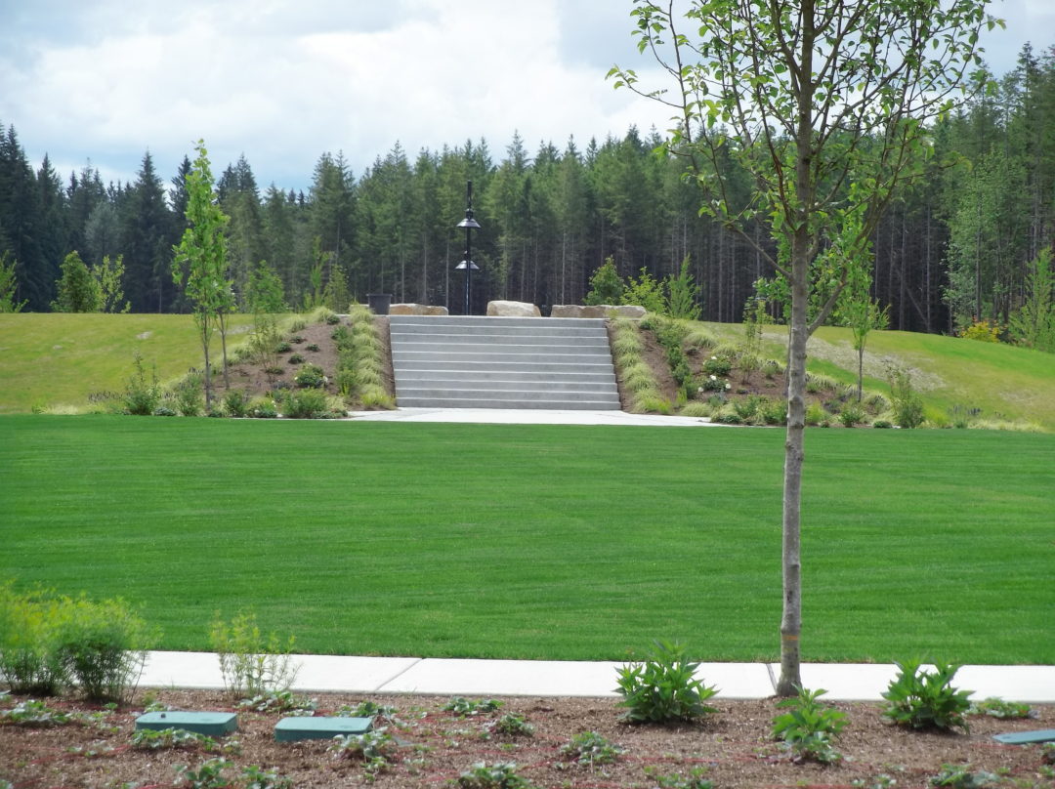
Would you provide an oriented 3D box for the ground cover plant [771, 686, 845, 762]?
[{"bbox_3d":[1.061,1.234,15.300,0.285,0.265,0.280,1,1,4],"label":"ground cover plant"}]

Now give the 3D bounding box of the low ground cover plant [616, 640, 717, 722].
[{"bbox_3d":[0.572,1.169,16.650,0.410,0.325,0.390,1,1,2],"label":"low ground cover plant"}]

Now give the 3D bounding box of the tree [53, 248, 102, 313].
[{"bbox_3d":[-10.552,-2.417,95.000,1.150,2.000,1.150,1,1,-6],"label":"tree"}]

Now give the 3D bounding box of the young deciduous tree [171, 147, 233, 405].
[{"bbox_3d":[-5.052,-1.856,62.800,0.900,4.150,0.900,1,1,0],"label":"young deciduous tree"}]

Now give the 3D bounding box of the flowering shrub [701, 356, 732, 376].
[{"bbox_3d":[3.190,-0.484,68.000,0.520,0.330,0.500,1,1,0],"label":"flowering shrub"}]

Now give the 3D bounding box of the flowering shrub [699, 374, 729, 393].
[{"bbox_3d":[3.161,-0.182,68.800,0.530,0.310,0.500,1,1,3],"label":"flowering shrub"}]

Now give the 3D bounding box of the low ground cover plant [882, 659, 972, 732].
[{"bbox_3d":[1.631,1.218,16.550,0.365,0.275,0.350,1,1,6],"label":"low ground cover plant"}]

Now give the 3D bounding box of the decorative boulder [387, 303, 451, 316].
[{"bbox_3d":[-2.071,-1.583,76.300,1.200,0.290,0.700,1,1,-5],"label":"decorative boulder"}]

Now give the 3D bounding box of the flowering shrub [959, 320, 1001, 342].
[{"bbox_3d":[9.259,-1.291,83.000,0.880,0.550,0.850,1,1,0],"label":"flowering shrub"}]

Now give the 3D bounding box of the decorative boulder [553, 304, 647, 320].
[{"bbox_3d":[1.353,-1.564,76.300,1.780,0.310,0.750,1,1,-5],"label":"decorative boulder"}]

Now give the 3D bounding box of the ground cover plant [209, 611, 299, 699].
[{"bbox_3d":[-1.254,1.200,18.600,0.410,0.400,0.380,1,1,0],"label":"ground cover plant"}]

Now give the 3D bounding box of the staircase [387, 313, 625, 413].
[{"bbox_3d":[-0.426,-0.561,69.901,3.800,1.540,2.850,1,1,-5],"label":"staircase"}]

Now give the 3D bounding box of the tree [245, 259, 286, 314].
[{"bbox_3d":[-5.699,-2.303,88.000,0.900,1.400,0.880,1,1,0],"label":"tree"}]

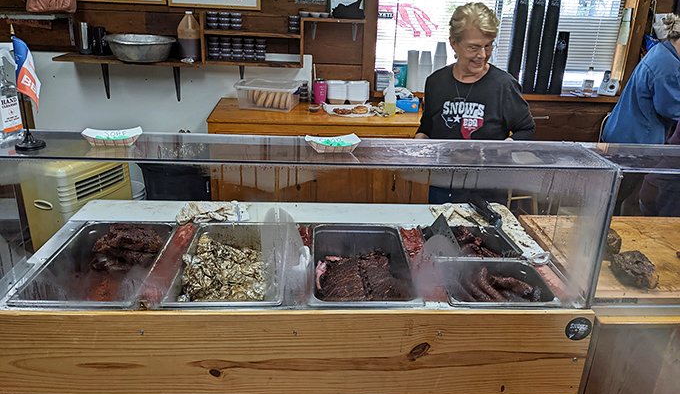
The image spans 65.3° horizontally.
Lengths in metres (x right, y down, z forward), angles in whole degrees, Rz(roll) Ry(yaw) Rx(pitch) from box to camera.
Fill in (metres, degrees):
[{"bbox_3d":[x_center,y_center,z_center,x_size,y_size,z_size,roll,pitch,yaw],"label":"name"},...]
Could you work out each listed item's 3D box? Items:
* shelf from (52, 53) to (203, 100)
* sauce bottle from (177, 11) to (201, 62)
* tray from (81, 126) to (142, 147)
[{"bbox_3d":[-1.280,-0.736,3.367,0.870,0.290,0.300,2,21,0],"label":"shelf"},{"bbox_3d":[-0.923,-0.990,3.260,0.150,0.295,0.150,1,21,-3],"label":"sauce bottle"},{"bbox_3d":[-0.591,-0.154,1.393,0.150,0.045,0.100,2,21,0],"label":"tray"}]

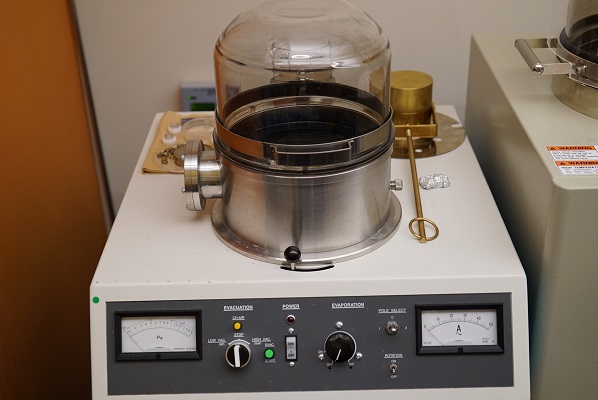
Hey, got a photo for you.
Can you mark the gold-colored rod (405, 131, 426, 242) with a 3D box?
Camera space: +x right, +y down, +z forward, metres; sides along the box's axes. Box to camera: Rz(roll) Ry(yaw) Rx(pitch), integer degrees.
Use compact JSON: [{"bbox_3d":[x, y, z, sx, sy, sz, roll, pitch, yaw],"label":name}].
[{"bbox_3d":[0.150,-0.026,1.072,0.007,0.007,0.279,0,32,3],"label":"gold-colored rod"}]

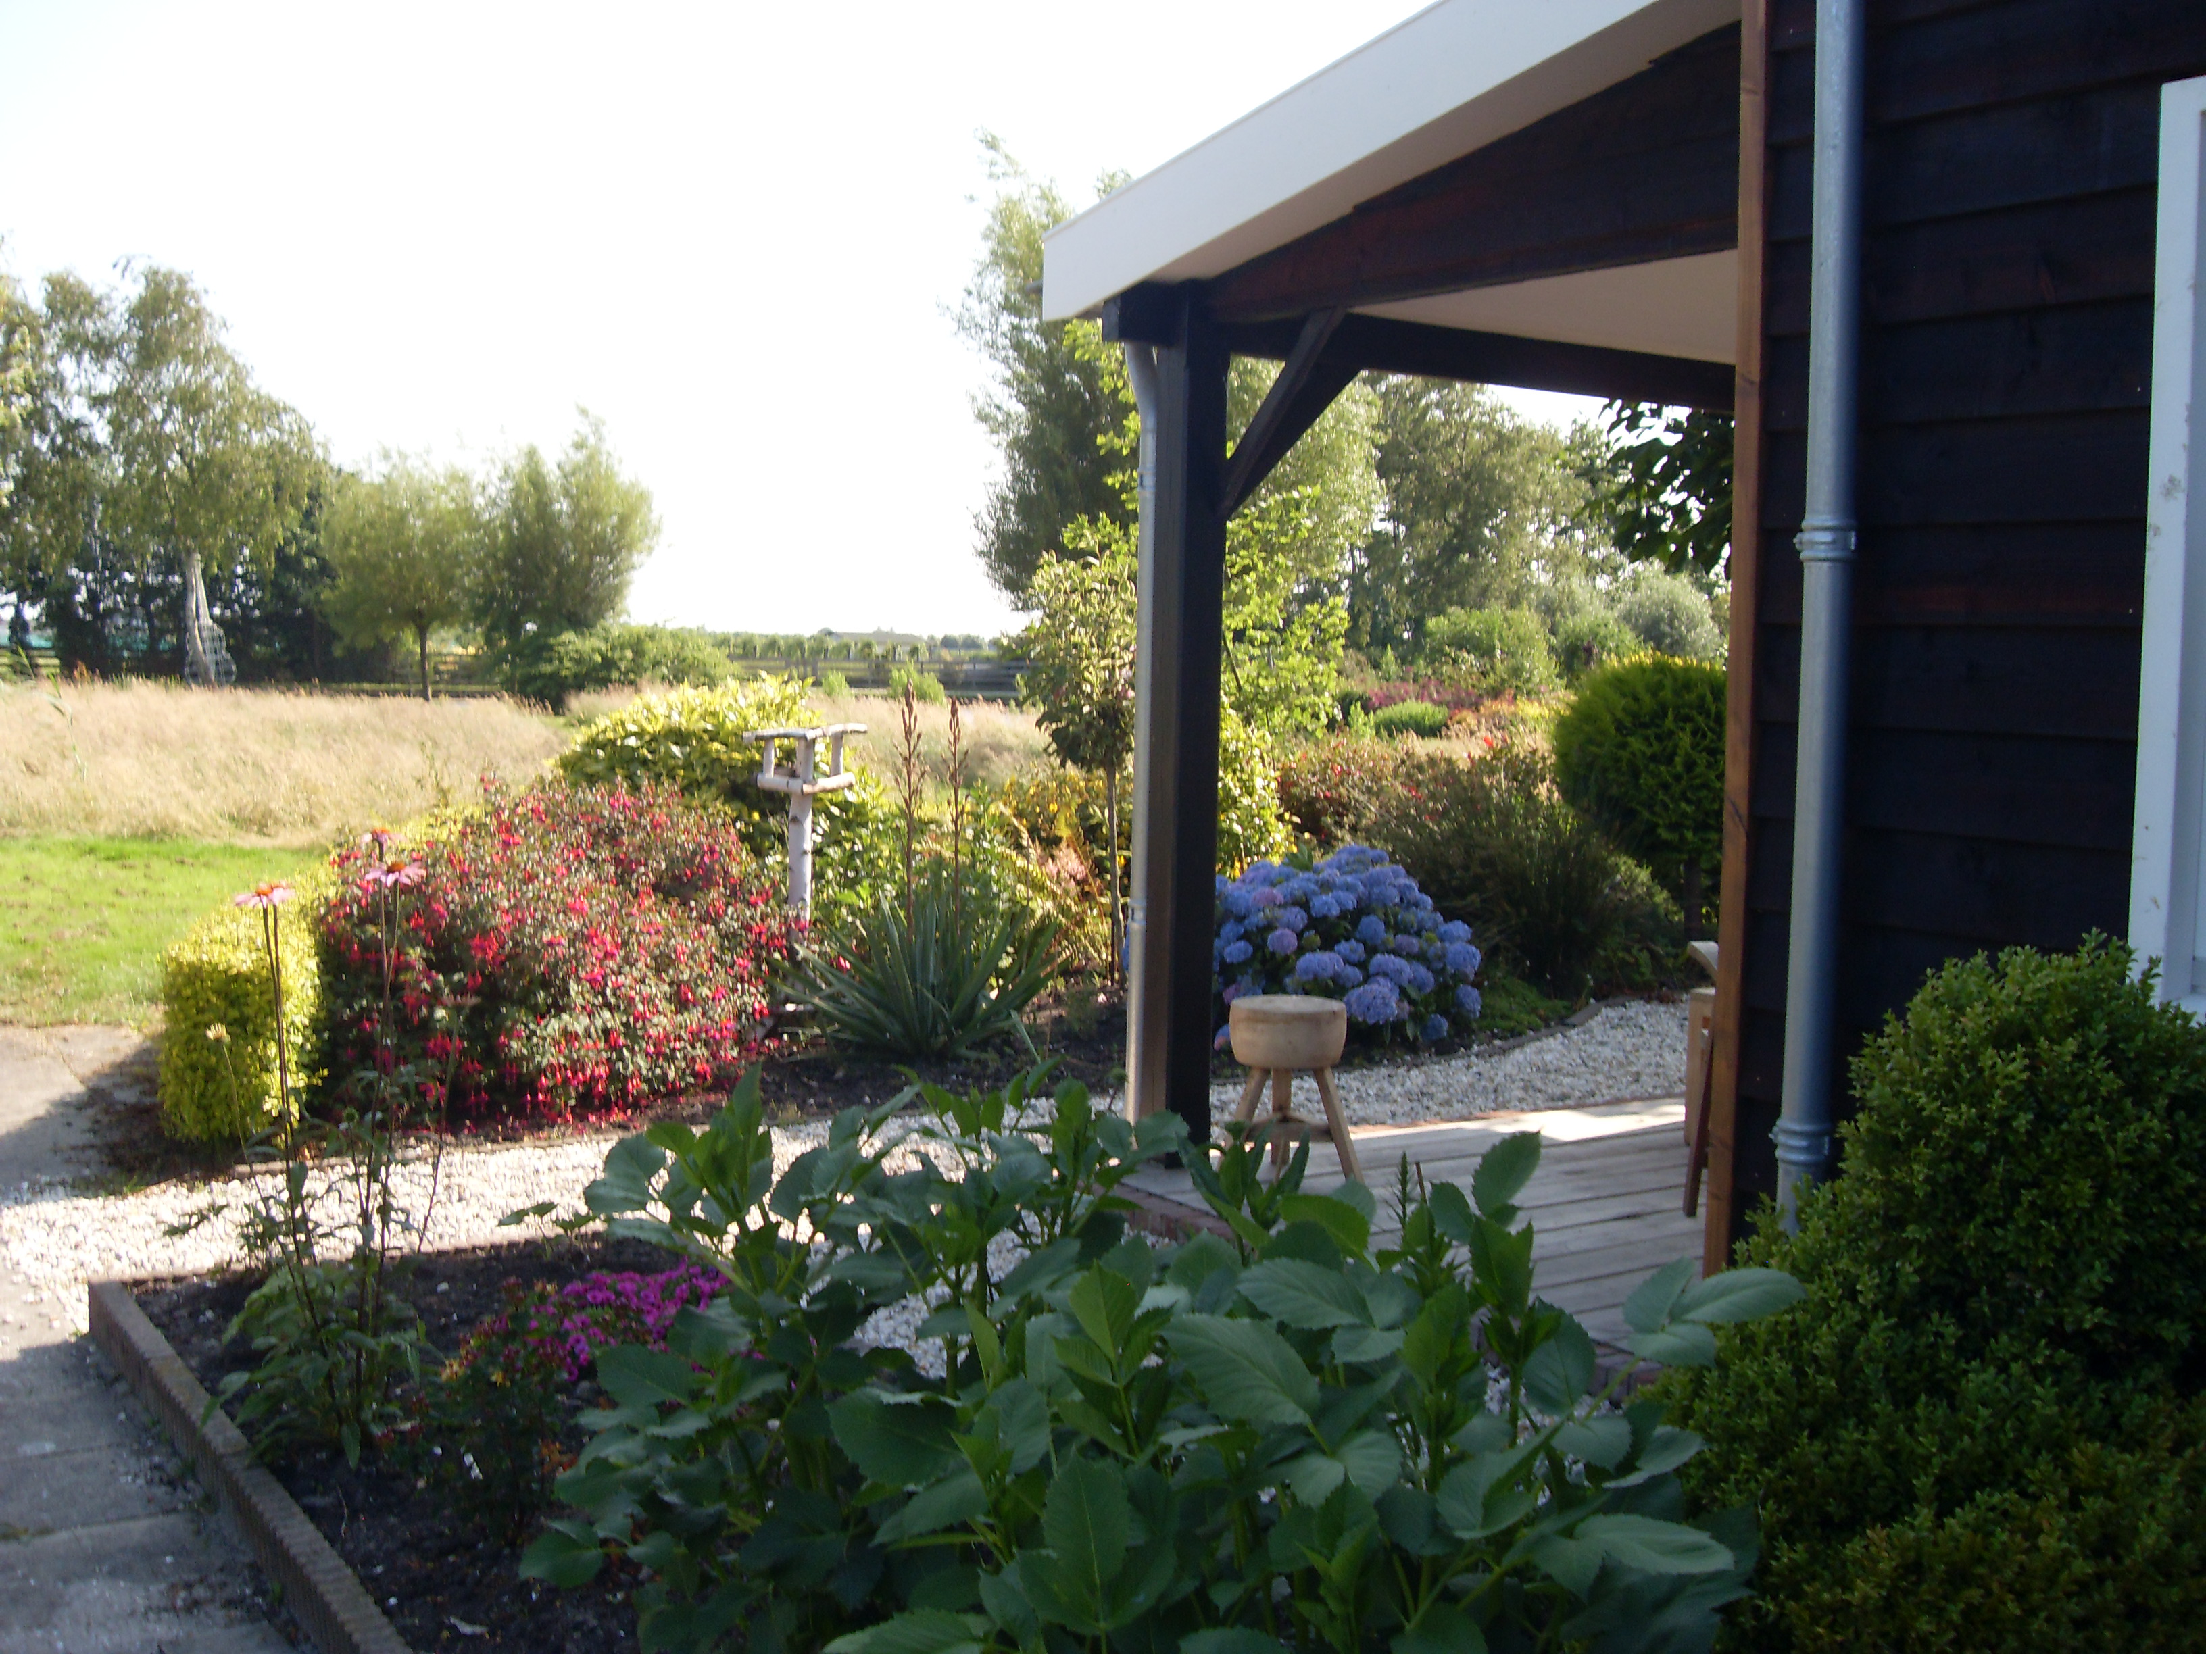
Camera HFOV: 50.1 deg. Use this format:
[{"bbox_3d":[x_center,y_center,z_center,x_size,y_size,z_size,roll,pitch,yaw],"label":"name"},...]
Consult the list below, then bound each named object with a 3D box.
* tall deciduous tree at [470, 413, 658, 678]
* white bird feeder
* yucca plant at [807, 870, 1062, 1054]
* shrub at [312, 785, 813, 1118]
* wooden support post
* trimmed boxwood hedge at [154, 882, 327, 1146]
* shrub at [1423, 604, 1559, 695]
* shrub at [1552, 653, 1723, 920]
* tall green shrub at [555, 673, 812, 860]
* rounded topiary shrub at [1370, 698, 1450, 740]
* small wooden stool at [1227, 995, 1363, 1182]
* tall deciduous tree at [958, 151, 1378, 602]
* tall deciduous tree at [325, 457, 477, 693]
[{"bbox_3d":[-12.105,-5.948,53.000,4.200,6.600,4.100,1,4,0],"label":"tall deciduous tree"},{"bbox_3d":[-1.217,0.219,9.600,0.420,1.220,0.420,4,5,35],"label":"white bird feeder"},{"bbox_3d":[-0.624,0.464,8.500,0.900,0.670,0.880,1,4,-4],"label":"yucca plant"},{"bbox_3d":[-1.764,0.341,7.700,1.520,0.980,1.250,0,4,-13],"label":"shrub"},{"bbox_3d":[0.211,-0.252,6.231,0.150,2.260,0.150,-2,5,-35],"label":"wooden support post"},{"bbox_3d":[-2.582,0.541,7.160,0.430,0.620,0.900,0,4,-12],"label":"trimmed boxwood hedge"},{"bbox_3d":[5.579,-2.092,34.000,2.000,2.100,2.000,2,4,9],"label":"shrub"},{"bbox_3d":[2.744,-0.071,11.500,1.080,1.460,1.080,2,4,13],"label":"shrub"},{"bbox_3d":[-1.642,0.054,9.500,1.200,1.300,1.150,1,4,-10],"label":"tall green shrub"},{"bbox_3d":[4.411,-1.326,34.000,1.180,0.880,1.150,1,4,0],"label":"rounded topiary shrub"},{"bbox_3d":[0.532,0.746,6.650,0.390,0.480,0.380,1,4,0],"label":"small wooden stool"},{"bbox_3d":[1.087,-5.589,35.000,6.100,9.100,5.800,1,4,0],"label":"tall deciduous tree"},{"bbox_3d":[-16.341,-5.731,55.000,3.700,5.700,3.600,1,4,0],"label":"tall deciduous tree"}]

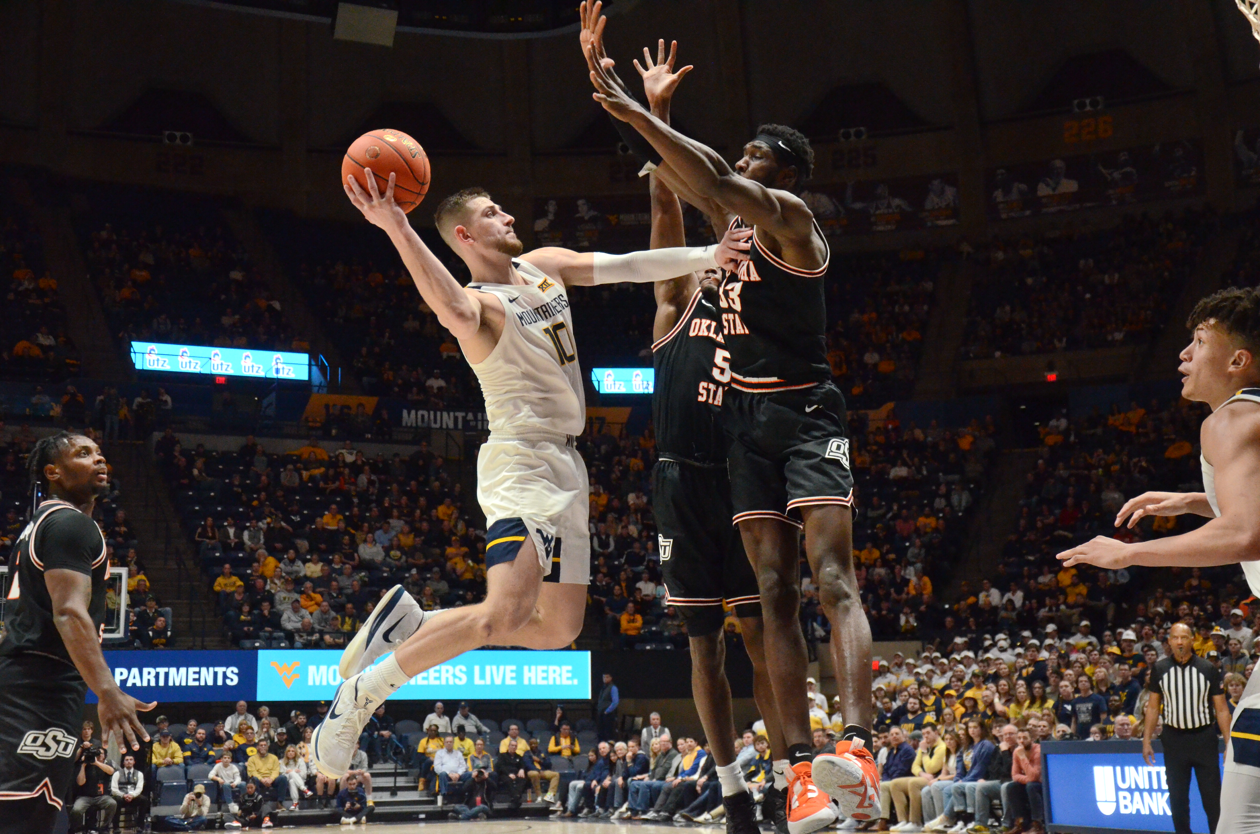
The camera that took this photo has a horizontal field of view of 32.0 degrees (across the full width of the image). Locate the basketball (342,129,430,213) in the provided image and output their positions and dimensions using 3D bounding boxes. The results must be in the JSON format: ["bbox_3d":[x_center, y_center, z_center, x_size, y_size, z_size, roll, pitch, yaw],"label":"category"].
[{"bbox_3d":[-0.660,-0.661,5.970,0.240,0.240,0.240,0,-9,0],"label":"basketball"}]

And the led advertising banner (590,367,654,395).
[{"bbox_3d":[1.248,-1.000,61.300,4.600,0.720,0.150,0,-9,0],"label":"led advertising banner"}]

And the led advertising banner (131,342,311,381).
[{"bbox_3d":[-10.896,-1.483,58.500,4.660,0.730,0.150,3,-10,-19],"label":"led advertising banner"}]

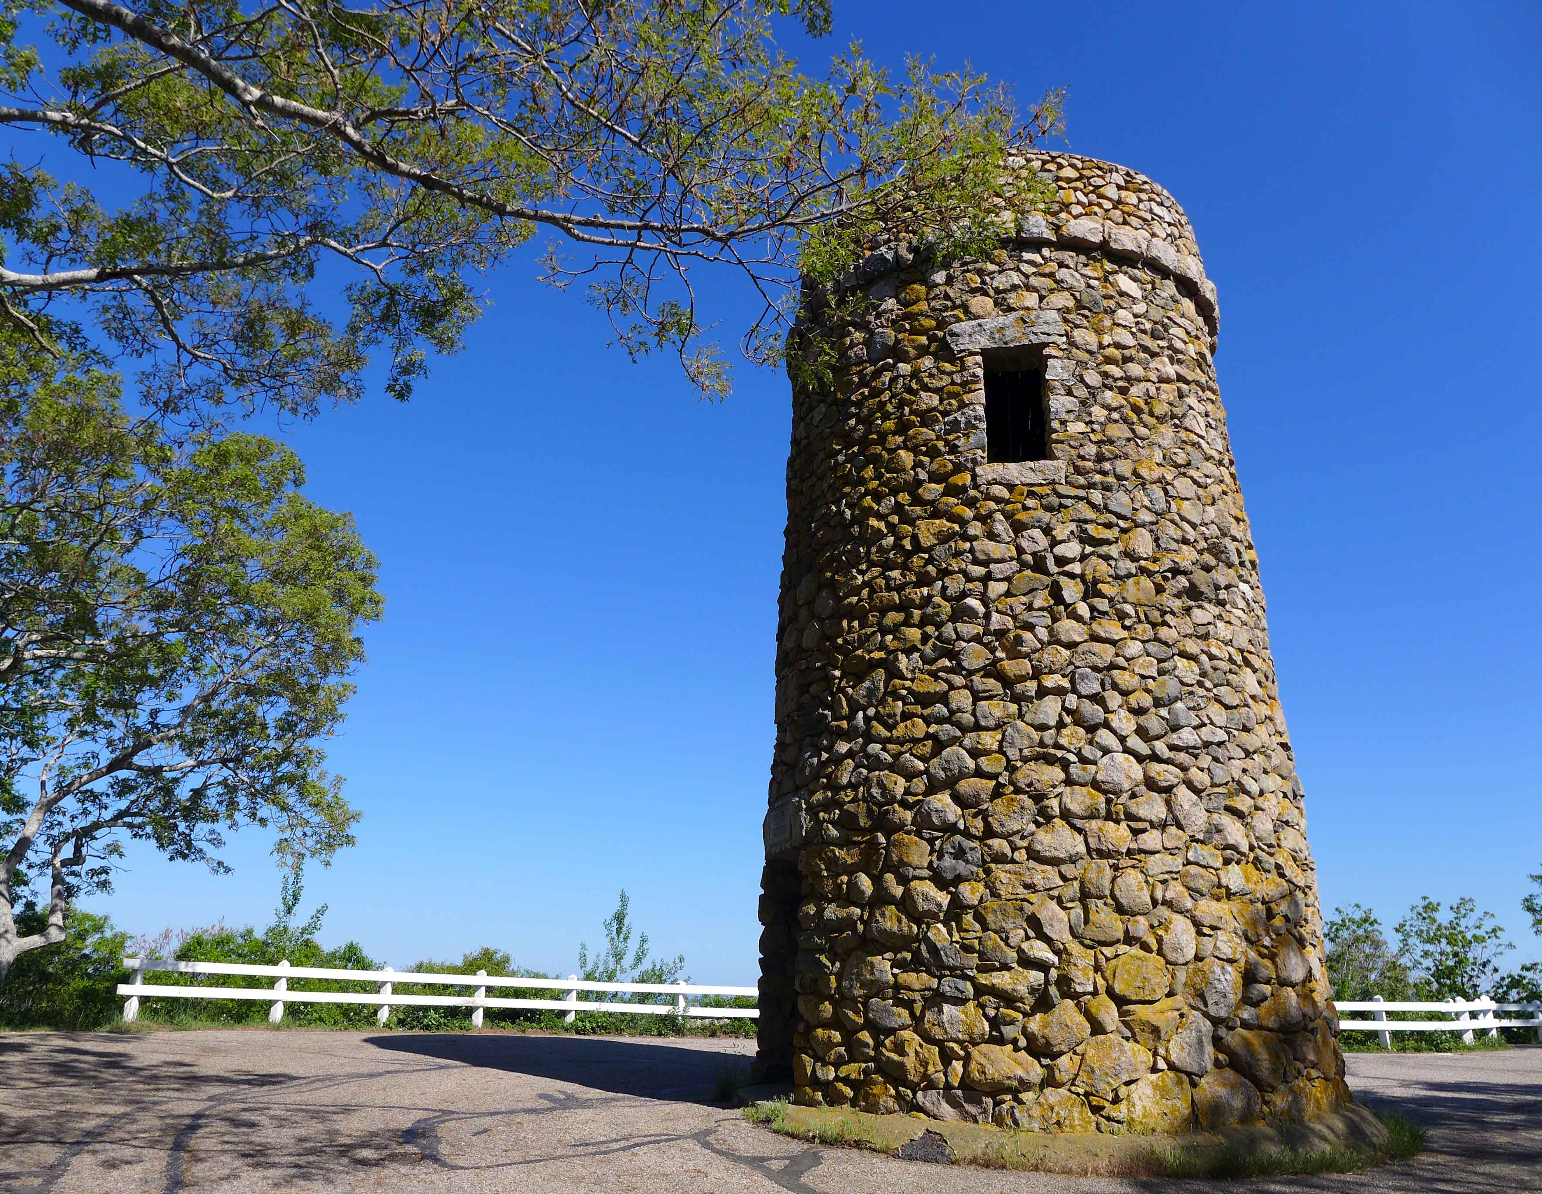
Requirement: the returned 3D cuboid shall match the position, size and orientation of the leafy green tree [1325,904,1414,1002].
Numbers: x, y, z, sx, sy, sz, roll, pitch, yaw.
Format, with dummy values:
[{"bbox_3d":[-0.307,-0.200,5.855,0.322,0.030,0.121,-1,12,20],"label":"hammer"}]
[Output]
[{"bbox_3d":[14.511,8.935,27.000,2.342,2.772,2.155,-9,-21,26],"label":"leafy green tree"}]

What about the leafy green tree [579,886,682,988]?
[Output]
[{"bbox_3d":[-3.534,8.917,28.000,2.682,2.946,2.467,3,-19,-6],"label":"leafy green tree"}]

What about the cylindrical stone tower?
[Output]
[{"bbox_3d":[2.630,0.468,12.200,5.423,9.193,5.423,1,-19,0],"label":"cylindrical stone tower"}]

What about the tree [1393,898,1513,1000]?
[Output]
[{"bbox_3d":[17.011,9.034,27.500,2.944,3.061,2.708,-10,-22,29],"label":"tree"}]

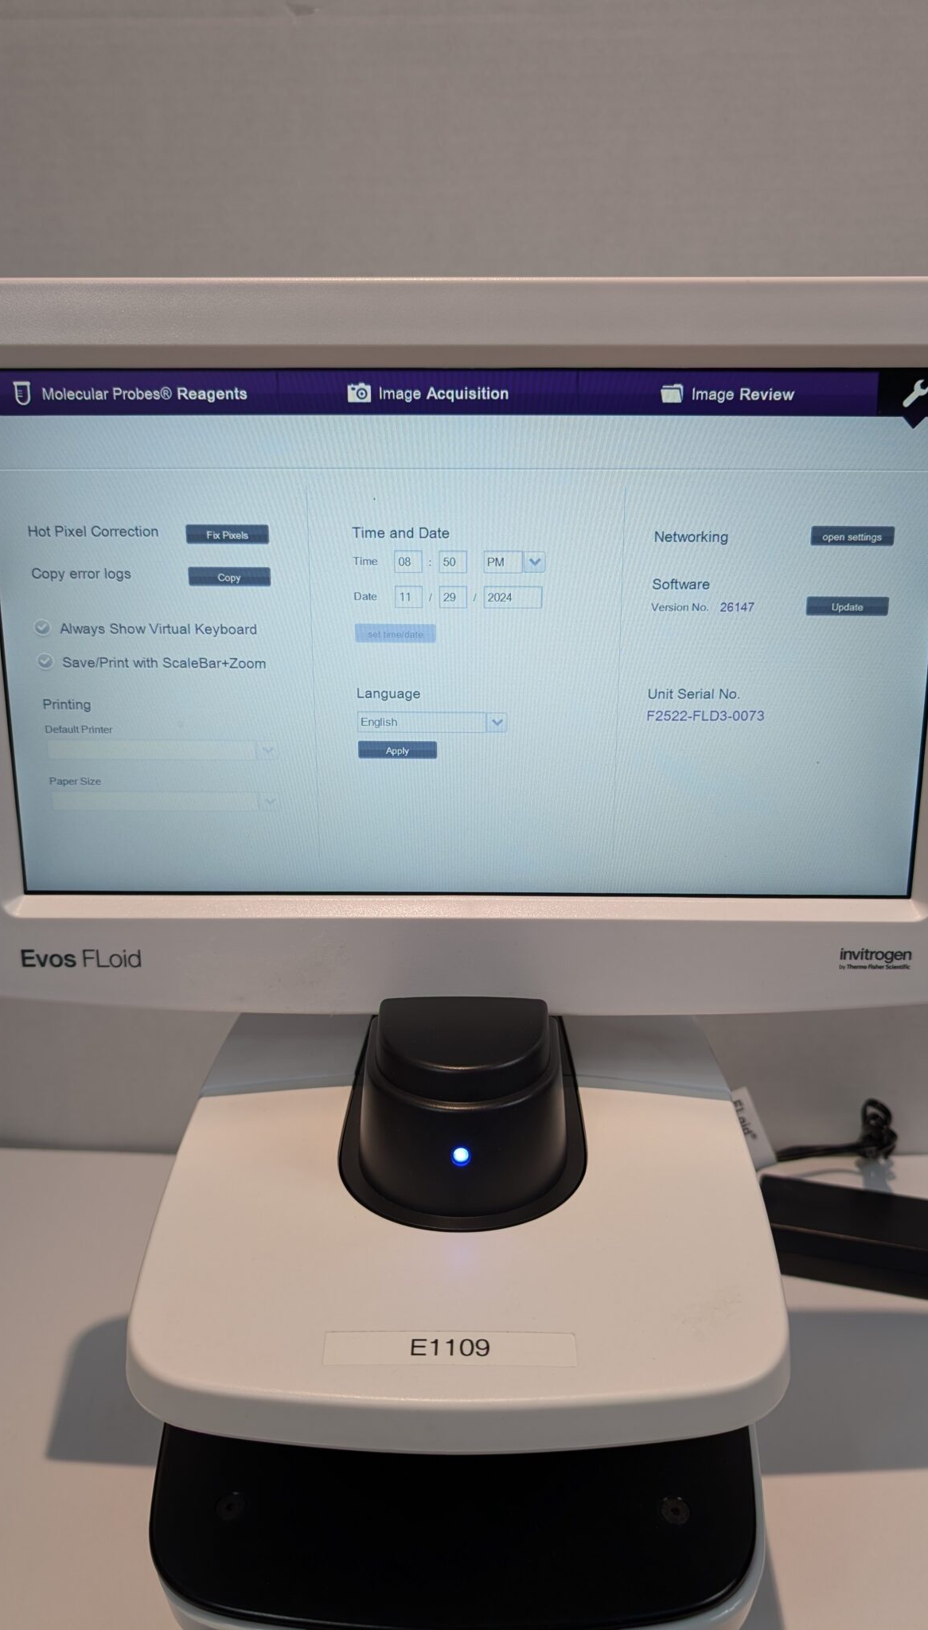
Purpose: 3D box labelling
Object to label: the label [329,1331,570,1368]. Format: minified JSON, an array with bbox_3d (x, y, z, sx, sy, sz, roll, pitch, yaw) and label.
[{"bbox_3d":[-0.004,0.160,0.339,0.075,0.001,0.012,0,23,0],"label":"label"}]

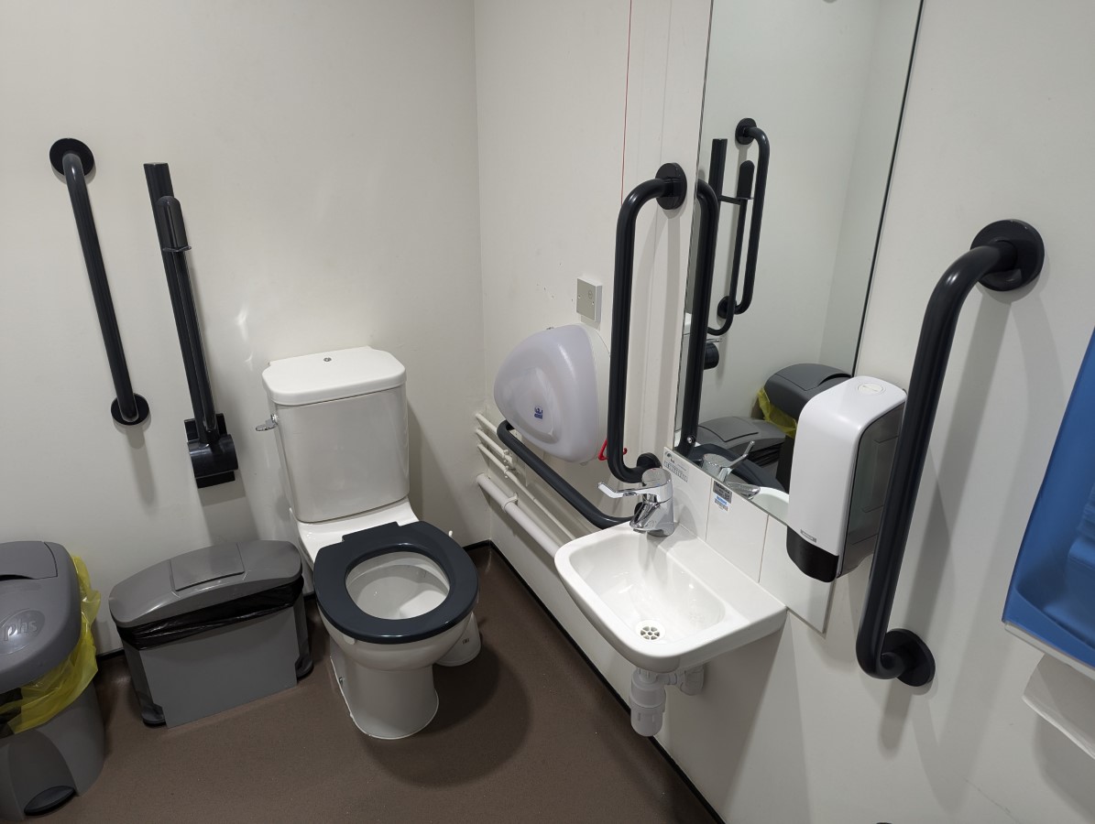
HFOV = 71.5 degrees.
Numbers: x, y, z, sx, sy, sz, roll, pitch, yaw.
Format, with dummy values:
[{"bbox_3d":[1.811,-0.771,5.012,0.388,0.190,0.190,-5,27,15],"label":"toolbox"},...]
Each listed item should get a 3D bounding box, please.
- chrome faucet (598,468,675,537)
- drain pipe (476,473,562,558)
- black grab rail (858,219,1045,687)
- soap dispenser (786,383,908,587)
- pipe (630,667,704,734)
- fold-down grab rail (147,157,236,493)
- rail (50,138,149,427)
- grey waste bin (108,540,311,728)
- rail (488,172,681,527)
[{"bbox_3d":[0.178,0.196,1.491,0.170,0.131,0.064,-12,26,-26],"label":"chrome faucet"},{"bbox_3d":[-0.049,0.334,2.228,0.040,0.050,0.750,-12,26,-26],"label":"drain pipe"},{"bbox_3d":[0.485,0.099,0.977,0.116,0.678,0.084,-12,26,-26],"label":"black grab rail"},{"bbox_3d":[0.427,0.097,1.089,0.112,0.282,0.103,-12,26,-26],"label":"soap dispenser"},{"bbox_3d":[0.250,0.546,1.528,0.208,0.188,0.098,-12,26,-26],"label":"pipe"},{"bbox_3d":[-0.872,-0.160,1.868,0.111,0.863,0.215,-12,26,-26],"label":"fold-down grab rail"},{"bbox_3d":[-1.044,-0.271,1.785,0.083,0.696,0.110,-12,26,-26],"label":"rail"},{"bbox_3d":[-0.848,0.557,1.966,0.440,0.407,0.190,-12,26,-26],"label":"grey waste bin"},{"bbox_3d":[0.032,-0.193,1.780,0.116,0.795,0.720,-12,26,-26],"label":"rail"}]

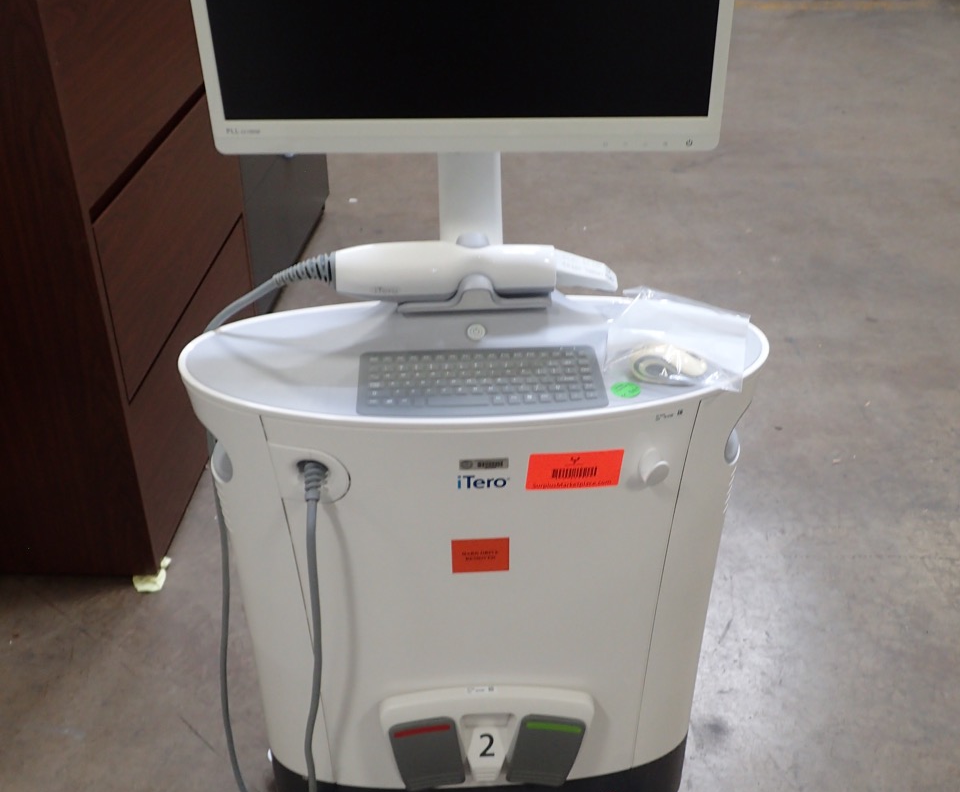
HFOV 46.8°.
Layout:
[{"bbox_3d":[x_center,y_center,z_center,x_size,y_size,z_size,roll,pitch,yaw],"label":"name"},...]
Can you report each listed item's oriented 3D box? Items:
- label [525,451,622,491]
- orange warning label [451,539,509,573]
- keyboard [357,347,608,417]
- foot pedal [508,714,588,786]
[{"bbox_3d":[0.100,0.078,1.163,0.102,0.044,0.003,-2,30,-12],"label":"label"},{"bbox_3d":[0.001,0.175,1.214,0.063,0.046,0.003,-2,30,-3],"label":"orange warning label"},{"bbox_3d":[0.001,-0.015,1.220,0.268,0.011,0.135,-2,31,-2],"label":"keyboard"},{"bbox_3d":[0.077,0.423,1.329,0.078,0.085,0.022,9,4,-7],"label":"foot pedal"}]

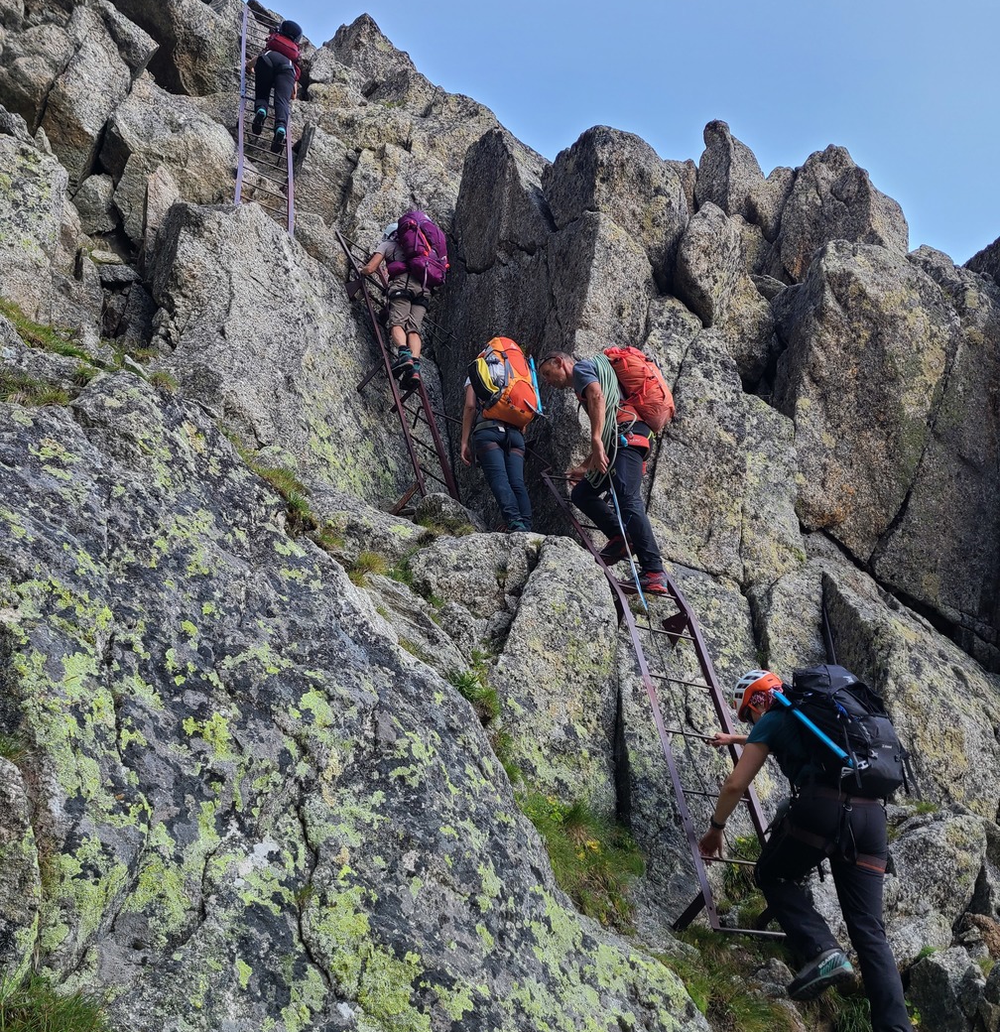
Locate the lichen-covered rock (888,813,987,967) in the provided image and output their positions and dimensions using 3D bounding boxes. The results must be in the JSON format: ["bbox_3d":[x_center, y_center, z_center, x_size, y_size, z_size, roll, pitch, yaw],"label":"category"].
[{"bbox_3d":[1.801,1.557,4.198,0.440,0.550,0.420,-11,-33,17],"label":"lichen-covered rock"}]

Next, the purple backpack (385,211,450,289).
[{"bbox_3d":[-0.637,-2.126,8.000,0.290,0.620,0.330,-35,-41,25],"label":"purple backpack"}]

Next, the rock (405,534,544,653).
[{"bbox_3d":[-0.147,0.410,5.761,0.720,0.600,0.600,0,-31,0],"label":"rock"}]

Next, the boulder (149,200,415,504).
[{"bbox_3d":[-1.609,-1.213,7.600,1.850,2.250,1.300,10,-29,-18],"label":"boulder"}]

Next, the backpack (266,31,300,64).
[{"bbox_3d":[-2.007,-4.348,9.300,0.280,0.460,0.210,14,-66,-25],"label":"backpack"}]

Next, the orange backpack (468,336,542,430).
[{"bbox_3d":[0.018,-0.911,6.871,0.420,0.650,0.300,10,-47,-23],"label":"orange backpack"}]

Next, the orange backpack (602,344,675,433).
[{"bbox_3d":[0.820,-0.740,5.858,0.280,0.560,0.310,-27,-36,6],"label":"orange backpack"}]

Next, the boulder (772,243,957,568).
[{"bbox_3d":[2.545,-0.812,7.000,1.150,2.100,1.050,-10,-29,19],"label":"boulder"}]

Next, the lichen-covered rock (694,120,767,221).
[{"bbox_3d":[2.579,-3.871,11.192,0.750,1.350,0.750,-8,-32,13],"label":"lichen-covered rock"}]

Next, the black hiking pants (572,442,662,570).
[{"bbox_3d":[0.635,-0.065,5.429,0.430,0.830,0.350,-8,-32,13],"label":"black hiking pants"}]

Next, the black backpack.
[{"bbox_3d":[1.363,0.859,4.000,0.290,0.530,0.250,16,-52,-27],"label":"black backpack"}]

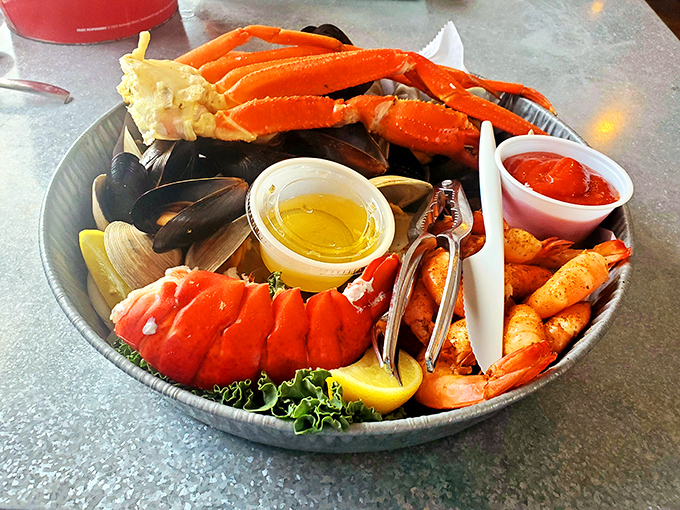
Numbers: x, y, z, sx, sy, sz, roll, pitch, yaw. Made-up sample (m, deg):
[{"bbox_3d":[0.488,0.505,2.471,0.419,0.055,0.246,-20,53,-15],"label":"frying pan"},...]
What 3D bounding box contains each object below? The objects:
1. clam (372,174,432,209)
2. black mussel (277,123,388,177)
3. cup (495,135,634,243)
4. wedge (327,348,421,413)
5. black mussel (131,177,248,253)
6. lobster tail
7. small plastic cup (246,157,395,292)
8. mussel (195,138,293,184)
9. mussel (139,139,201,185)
[{"bbox_3d":[0.033,-0.038,0.302,0.044,0.024,0.038,6,46,2],"label":"clam"},{"bbox_3d":[-0.005,-0.063,0.307,0.068,0.030,0.035,21,49,16],"label":"black mussel"},{"bbox_3d":[0.122,-0.033,0.295,0.075,0.038,0.075,3,43,-3],"label":"cup"},{"bbox_3d":[0.015,0.054,0.228,0.047,0.027,0.033,-8,47,-12],"label":"wedge"},{"bbox_3d":[-0.077,-0.022,0.272,0.065,0.033,0.040,-23,52,-23],"label":"black mussel"},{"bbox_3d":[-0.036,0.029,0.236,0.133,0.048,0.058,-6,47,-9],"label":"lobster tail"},{"bbox_3d":[-0.011,-0.011,0.270,0.075,0.037,0.075,6,51,-7],"label":"small plastic cup"},{"bbox_3d":[-0.058,-0.056,0.310,0.058,0.028,0.030,-2,46,-6],"label":"mussel"},{"bbox_3d":[-0.100,-0.057,0.308,0.027,0.028,0.055,15,47,10],"label":"mussel"}]

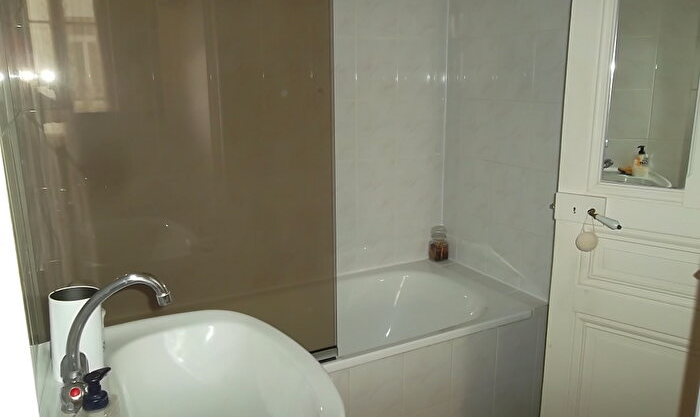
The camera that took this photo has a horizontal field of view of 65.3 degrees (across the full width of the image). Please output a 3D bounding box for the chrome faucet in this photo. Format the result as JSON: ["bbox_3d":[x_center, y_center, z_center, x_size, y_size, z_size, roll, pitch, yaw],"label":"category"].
[{"bbox_3d":[-0.387,0.212,0.908,0.184,0.214,0.140,-7,15,-26],"label":"chrome faucet"}]

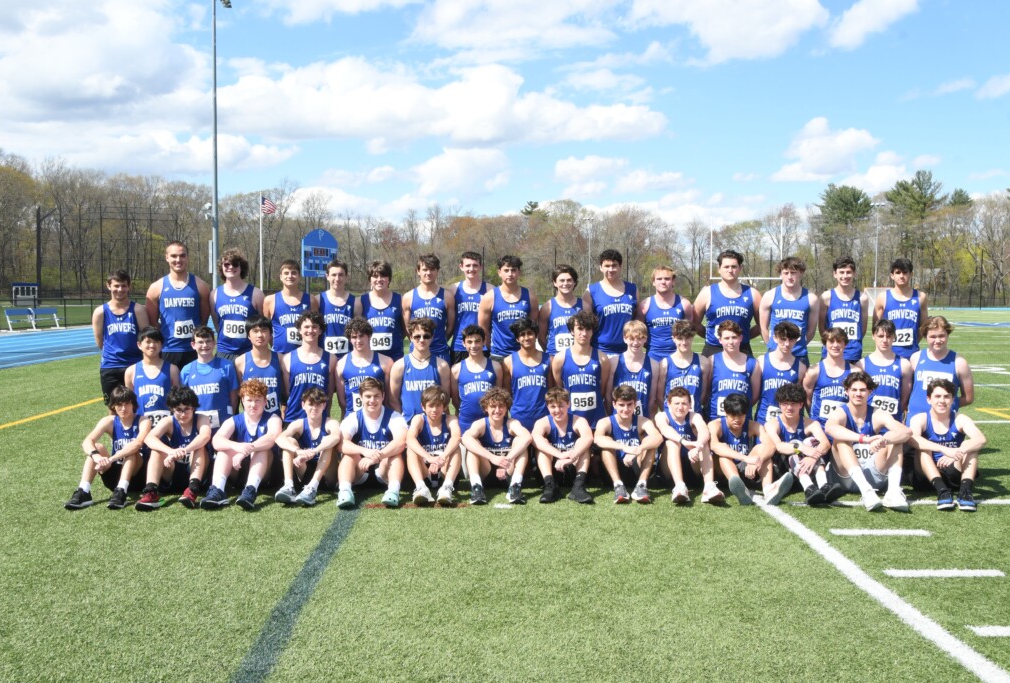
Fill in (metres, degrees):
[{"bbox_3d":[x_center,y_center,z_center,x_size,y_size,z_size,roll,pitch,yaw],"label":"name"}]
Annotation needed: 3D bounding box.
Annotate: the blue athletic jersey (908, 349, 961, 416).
[{"bbox_3d":[3.317,0.376,7.280,0.430,0.630,0.270,1,3,12],"label":"blue athletic jersey"}]

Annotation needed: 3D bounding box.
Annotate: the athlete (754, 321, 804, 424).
[{"bbox_3d":[2.275,0.456,7.787,0.434,1.268,0.520,1,3,13],"label":"athlete"}]

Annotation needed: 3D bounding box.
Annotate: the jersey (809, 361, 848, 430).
[{"bbox_3d":[2.695,0.441,7.673,0.390,0.572,0.250,1,3,16],"label":"jersey"}]

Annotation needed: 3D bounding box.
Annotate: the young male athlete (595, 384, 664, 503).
[{"bbox_3d":[0.916,0.710,6.918,0.480,0.768,0.820,1,3,3],"label":"young male athlete"}]

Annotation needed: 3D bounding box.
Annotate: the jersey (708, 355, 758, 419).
[{"bbox_3d":[1.841,0.391,7.588,0.383,0.613,0.260,0,3,7],"label":"jersey"}]

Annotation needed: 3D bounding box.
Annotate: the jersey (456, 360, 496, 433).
[{"bbox_3d":[-0.222,0.454,7.707,0.340,0.634,0.240,0,3,-2],"label":"jersey"}]

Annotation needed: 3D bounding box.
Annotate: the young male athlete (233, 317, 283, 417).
[{"bbox_3d":[-2.032,0.432,7.786,0.401,1.317,0.520,-1,3,-10],"label":"young male athlete"}]

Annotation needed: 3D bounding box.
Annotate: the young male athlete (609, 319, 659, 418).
[{"bbox_3d":[0.992,0.453,7.365,0.440,1.234,0.600,1,3,4],"label":"young male athlete"}]

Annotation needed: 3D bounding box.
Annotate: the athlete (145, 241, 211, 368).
[{"bbox_3d":[-2.691,0.099,7.768,0.540,1.845,0.340,0,3,-10],"label":"athlete"}]

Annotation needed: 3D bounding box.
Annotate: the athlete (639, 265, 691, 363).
[{"bbox_3d":[1.401,0.217,8.220,0.507,1.742,0.350,0,3,5],"label":"athlete"}]

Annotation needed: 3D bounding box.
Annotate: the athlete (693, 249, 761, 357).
[{"bbox_3d":[1.946,0.147,8.217,0.603,1.881,0.350,0,3,7],"label":"athlete"}]

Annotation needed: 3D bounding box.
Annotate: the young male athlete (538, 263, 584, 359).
[{"bbox_3d":[0.520,0.200,8.222,0.470,1.744,0.330,0,3,1],"label":"young male athlete"}]

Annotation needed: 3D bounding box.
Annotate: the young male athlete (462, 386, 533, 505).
[{"bbox_3d":[-0.052,0.744,7.048,0.520,0.780,0.760,0,3,0],"label":"young male athlete"}]

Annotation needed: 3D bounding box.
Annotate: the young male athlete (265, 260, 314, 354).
[{"bbox_3d":[-1.877,0.167,8.272,0.485,1.791,0.340,-1,3,-10],"label":"young male athlete"}]

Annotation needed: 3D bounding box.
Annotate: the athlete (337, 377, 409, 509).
[{"bbox_3d":[-0.959,0.674,6.817,0.520,0.823,0.850,0,3,-3],"label":"athlete"}]

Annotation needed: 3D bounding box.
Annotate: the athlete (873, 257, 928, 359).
[{"bbox_3d":[3.461,0.170,8.220,0.480,1.804,0.330,1,3,15],"label":"athlete"}]

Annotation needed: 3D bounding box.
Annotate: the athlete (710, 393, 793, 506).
[{"bbox_3d":[1.784,0.741,6.849,0.560,0.726,0.850,1,3,6],"label":"athlete"}]

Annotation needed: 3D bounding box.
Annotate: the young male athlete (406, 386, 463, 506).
[{"bbox_3d":[-0.528,0.736,7.031,0.452,0.793,0.840,0,3,-3],"label":"young male athlete"}]

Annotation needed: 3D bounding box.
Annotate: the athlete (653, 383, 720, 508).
[{"bbox_3d":[1.393,0.747,7.155,0.500,0.788,0.860,0,3,6],"label":"athlete"}]

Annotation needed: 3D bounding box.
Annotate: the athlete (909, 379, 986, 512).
[{"bbox_3d":[3.278,0.709,6.970,0.560,0.853,0.860,1,3,18],"label":"athlete"}]

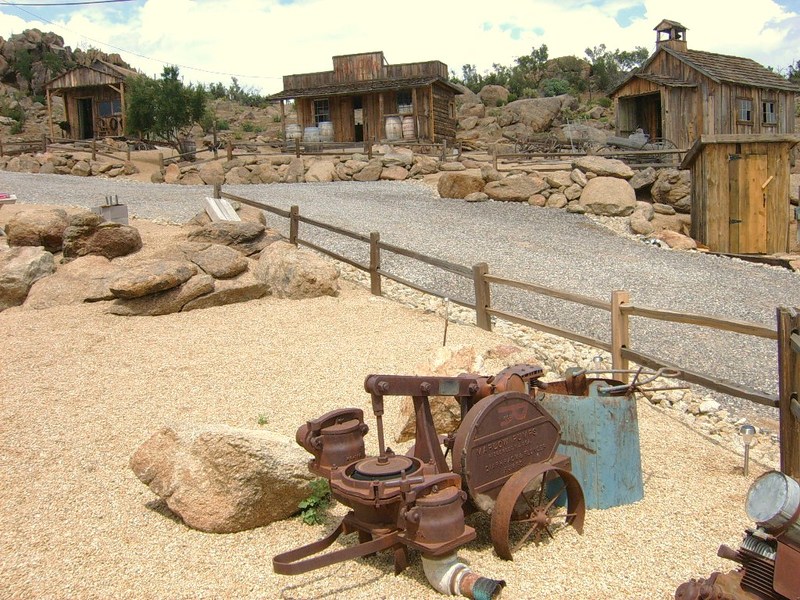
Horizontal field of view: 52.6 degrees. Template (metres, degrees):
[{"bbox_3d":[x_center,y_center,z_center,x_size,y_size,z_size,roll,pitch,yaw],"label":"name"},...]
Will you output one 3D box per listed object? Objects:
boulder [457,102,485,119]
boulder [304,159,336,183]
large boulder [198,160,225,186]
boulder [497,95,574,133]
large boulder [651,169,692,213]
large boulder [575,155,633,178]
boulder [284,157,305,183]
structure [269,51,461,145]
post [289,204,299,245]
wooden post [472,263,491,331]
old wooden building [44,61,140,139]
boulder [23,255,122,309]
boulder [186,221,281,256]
[{"bbox_3d":[3.661,-9.839,42.000,1.425,0.850,1.200,-2,6,5],"label":"boulder"},{"bbox_3d":[-2.457,-3.987,25.000,0.950,0.700,0.700,-3,7,-6],"label":"boulder"},{"bbox_3d":[-6.758,-4.535,29.000,0.913,0.850,0.800,-4,6,-13],"label":"large boulder"},{"bbox_3d":[5.863,-8.026,35.000,3.300,1.750,2.400,-1,9,6],"label":"boulder"},{"bbox_3d":[5.328,-2.125,15.700,0.950,0.820,0.800,0,7,19],"label":"large boulder"},{"bbox_3d":[4.604,-3.020,18.300,1.350,0.470,0.850,0,7,14],"label":"large boulder"},{"bbox_3d":[-3.717,-4.580,28.500,0.691,0.850,0.650,-3,6,-7],"label":"boulder"},{"bbox_3d":[-1.334,-8.229,33.200,6.600,3.900,4.700,2,10,21],"label":"structure"},{"bbox_3d":[-1.751,-1.212,13.300,0.100,0.700,0.100,-7,7,-36],"label":"post"},{"bbox_3d":[1.088,-0.047,10.800,0.150,0.920,0.150,-10,11,-30],"label":"wooden post"},{"bbox_3d":[-13.647,-9.255,38.000,3.900,3.650,4.900,0,10,10],"label":"old wooden building"},{"bbox_3d":[-4.494,-0.247,11.100,1.345,0.660,1.100,-5,6,-22],"label":"boulder"},{"bbox_3d":[-3.088,-1.122,15.000,1.700,0.550,1.100,-4,10,-11],"label":"boulder"}]

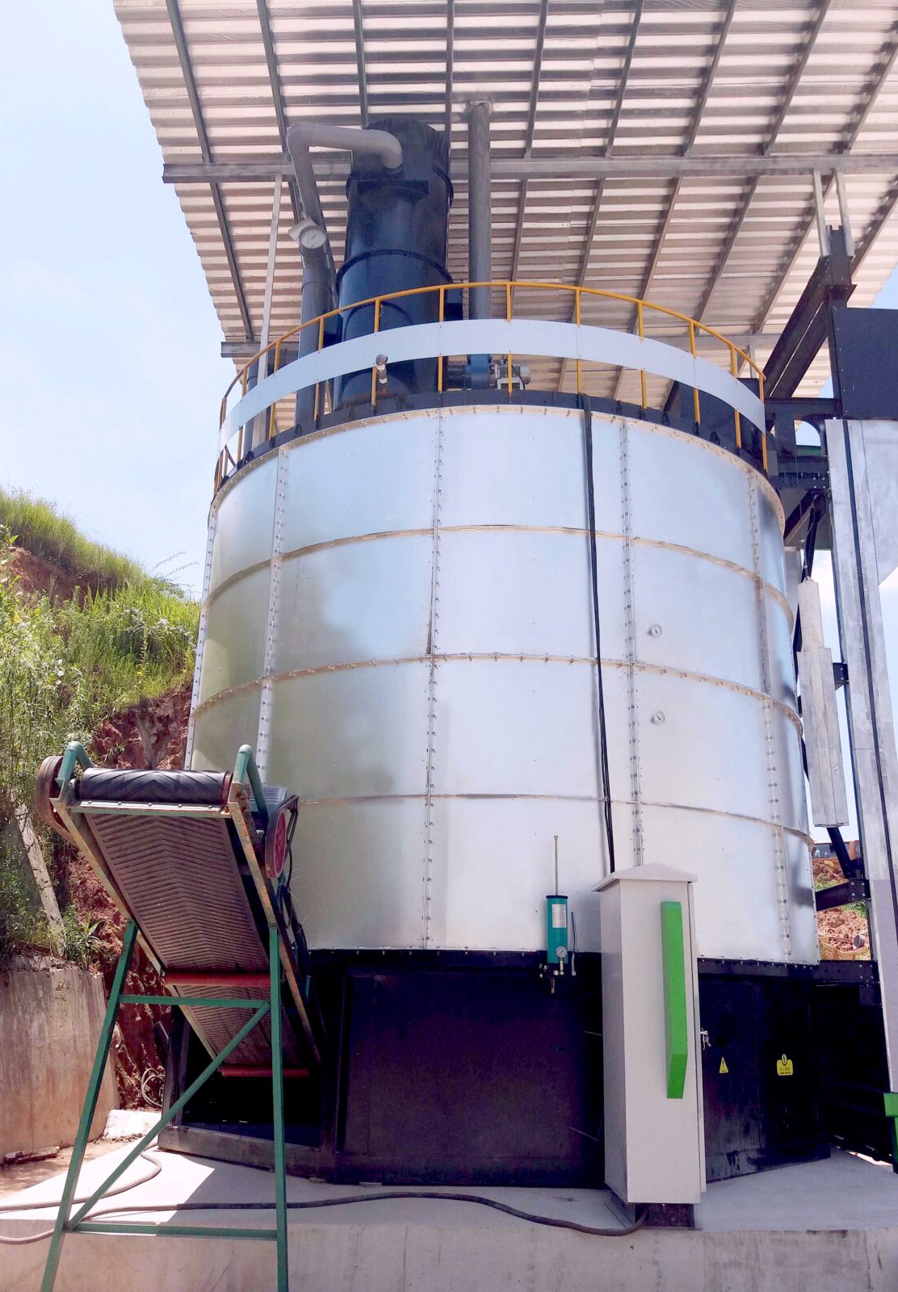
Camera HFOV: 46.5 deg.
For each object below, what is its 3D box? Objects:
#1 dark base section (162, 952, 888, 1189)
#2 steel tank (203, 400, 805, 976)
[{"bbox_3d":[0.486,3.633,9.493,5.928,1.449,5.606,1,-18,0],"label":"dark base section"},{"bbox_3d":[0.428,0.976,10.364,5.898,4.142,5.898,1,-18,0],"label":"steel tank"}]

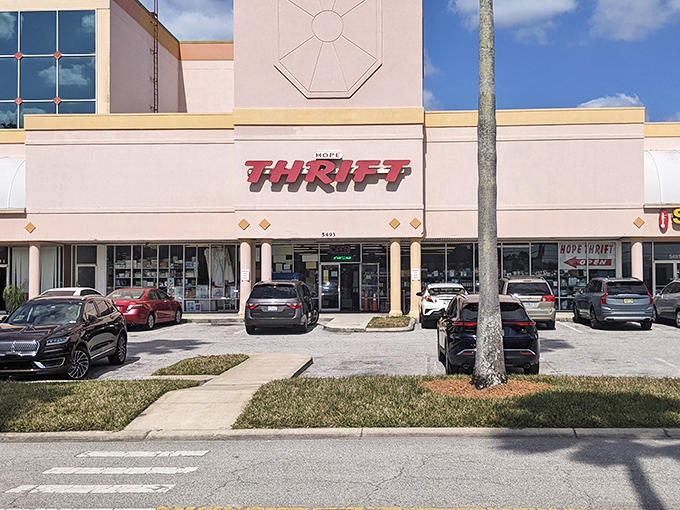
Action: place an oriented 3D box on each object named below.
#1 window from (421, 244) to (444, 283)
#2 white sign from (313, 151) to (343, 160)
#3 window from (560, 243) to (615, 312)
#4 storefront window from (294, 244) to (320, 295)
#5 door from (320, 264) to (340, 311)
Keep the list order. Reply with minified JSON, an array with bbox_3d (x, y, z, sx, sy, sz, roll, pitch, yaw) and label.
[{"bbox_3d":[4.363,0.767,24.886,1.261,2.595,0.120,0,-1,2],"label":"window"},{"bbox_3d":[-0.456,-3.957,21.200,1.170,0.330,0.180,0,-1,0],"label":"white sign"},{"bbox_3d":[10.849,0.964,23.250,2.540,3.020,0.120,0,-1,0],"label":"window"},{"bbox_3d":[-1.558,0.786,25.041,1.230,2.582,0.120,0,-1,2],"label":"storefront window"},{"bbox_3d":[-0.441,1.530,25.012,0.930,2.230,0.080,0,-1,2],"label":"door"}]

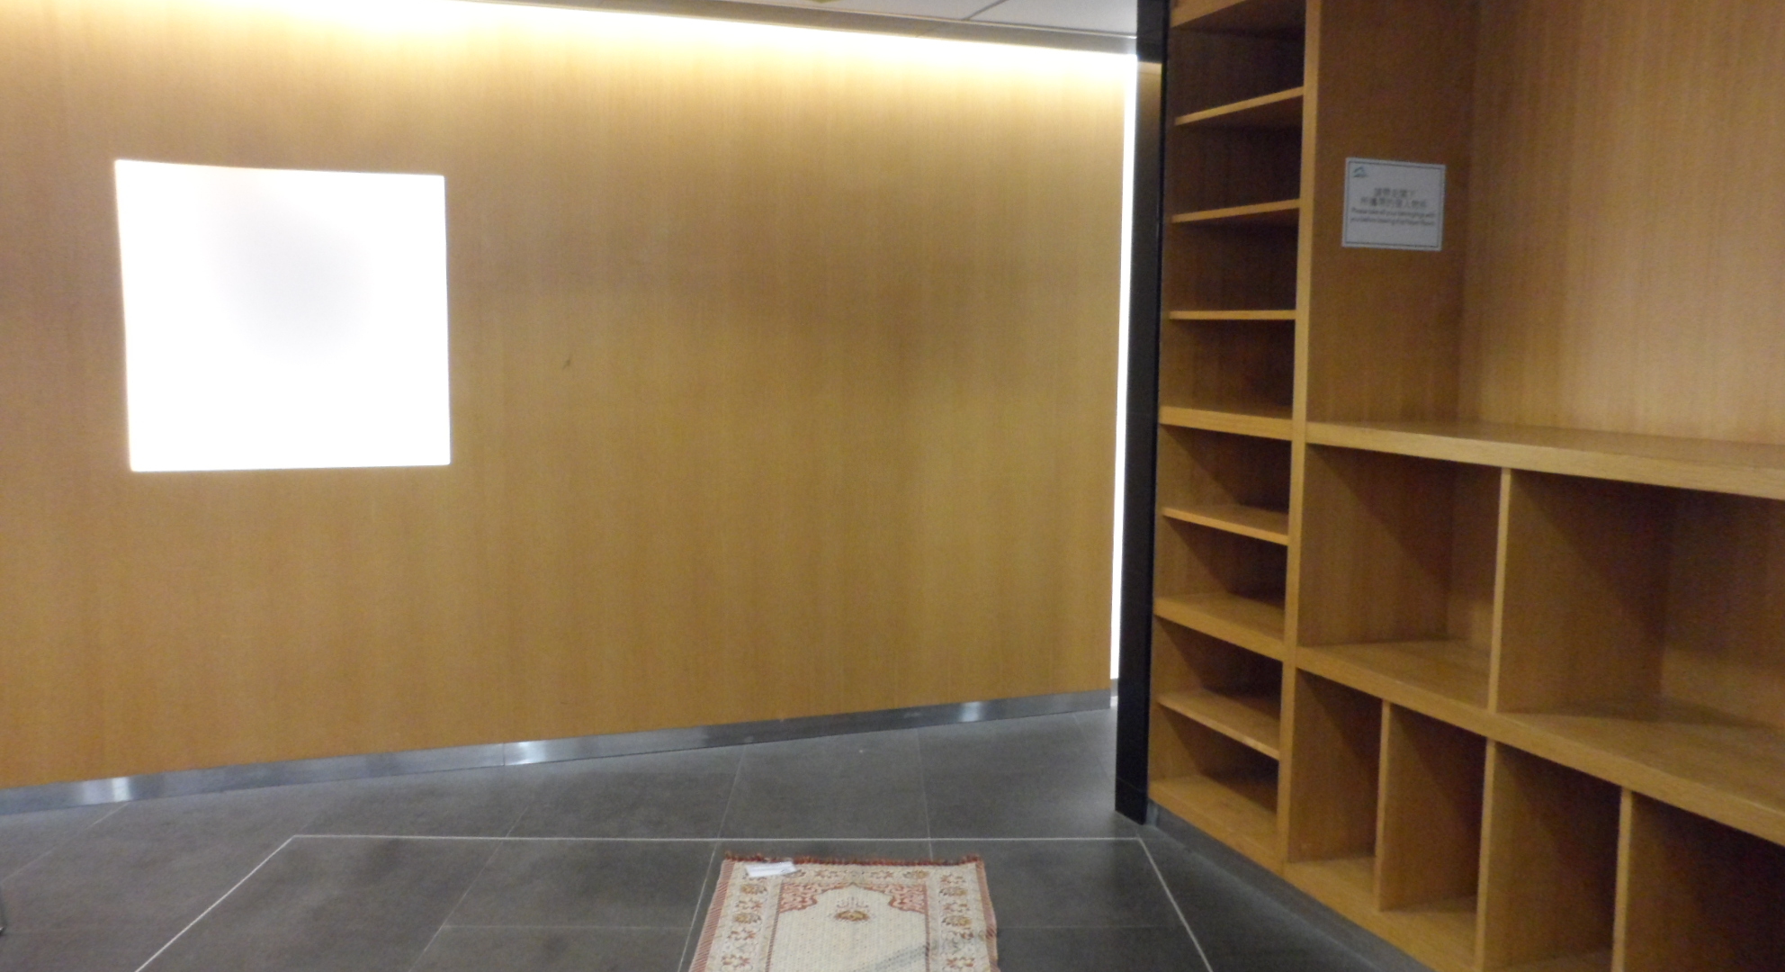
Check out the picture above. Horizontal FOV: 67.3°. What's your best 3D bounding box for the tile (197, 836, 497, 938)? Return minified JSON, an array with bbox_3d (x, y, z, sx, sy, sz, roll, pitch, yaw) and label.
[{"bbox_3d":[-1.428,1.056,3.583,0.605,0.010,0.595,0,7,-1],"label":"tile"}]

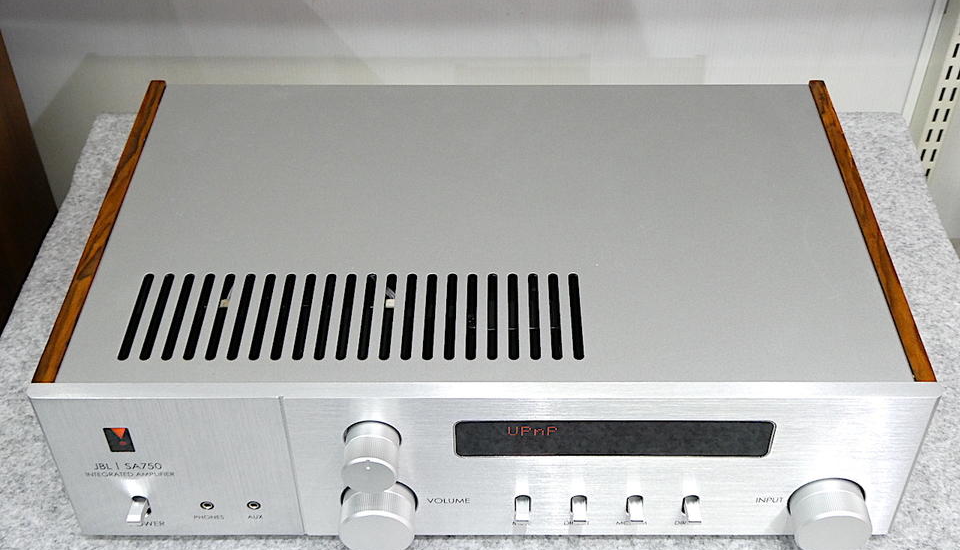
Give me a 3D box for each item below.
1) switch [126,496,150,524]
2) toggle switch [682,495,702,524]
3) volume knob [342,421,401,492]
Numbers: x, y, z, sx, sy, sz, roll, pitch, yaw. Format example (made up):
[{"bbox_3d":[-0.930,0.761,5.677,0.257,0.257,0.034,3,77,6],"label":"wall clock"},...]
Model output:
[{"bbox_3d":[-0.185,0.129,0.601,0.009,0.013,0.015,0,44,1],"label":"switch"},{"bbox_3d":[0.115,0.129,0.598,0.008,0.013,0.015,0,44,1],"label":"toggle switch"},{"bbox_3d":[-0.055,0.092,0.558,0.029,0.029,0.022,0,44,1],"label":"volume knob"}]

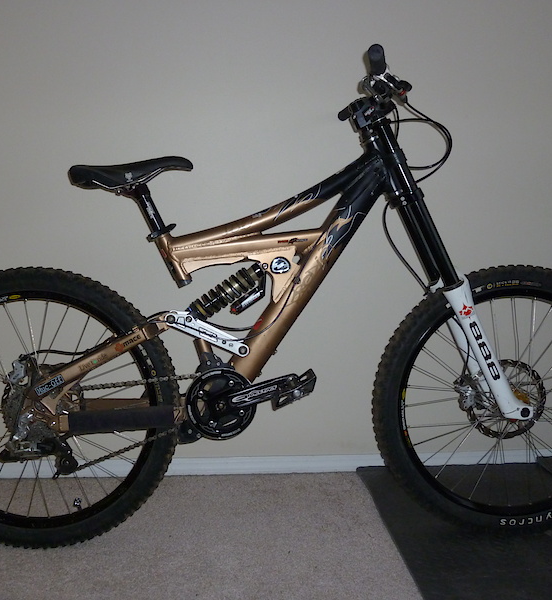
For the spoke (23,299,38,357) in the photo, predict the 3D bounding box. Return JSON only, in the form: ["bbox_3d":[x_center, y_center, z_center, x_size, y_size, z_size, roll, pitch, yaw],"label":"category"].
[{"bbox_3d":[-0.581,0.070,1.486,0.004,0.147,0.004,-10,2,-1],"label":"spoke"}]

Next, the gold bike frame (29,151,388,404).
[{"bbox_3d":[-0.158,-0.035,1.494,0.865,0.640,0.160,0,5,-2],"label":"gold bike frame"}]

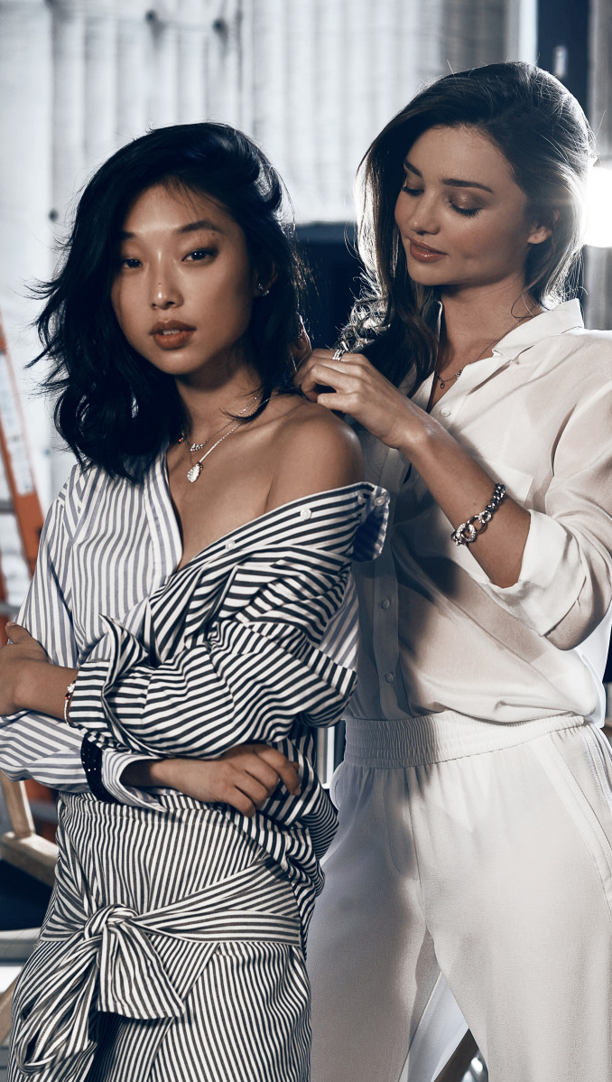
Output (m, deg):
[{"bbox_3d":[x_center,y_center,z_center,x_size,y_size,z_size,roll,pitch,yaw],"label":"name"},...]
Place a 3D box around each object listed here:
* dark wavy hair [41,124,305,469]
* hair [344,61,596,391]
[{"bbox_3d":[-0.127,-0.225,2.400,0.240,0.325,0.240,-2,4,18],"label":"dark wavy hair"},{"bbox_3d":[0.174,-0.336,2.710,0.235,0.345,0.250,3,11,41],"label":"hair"}]

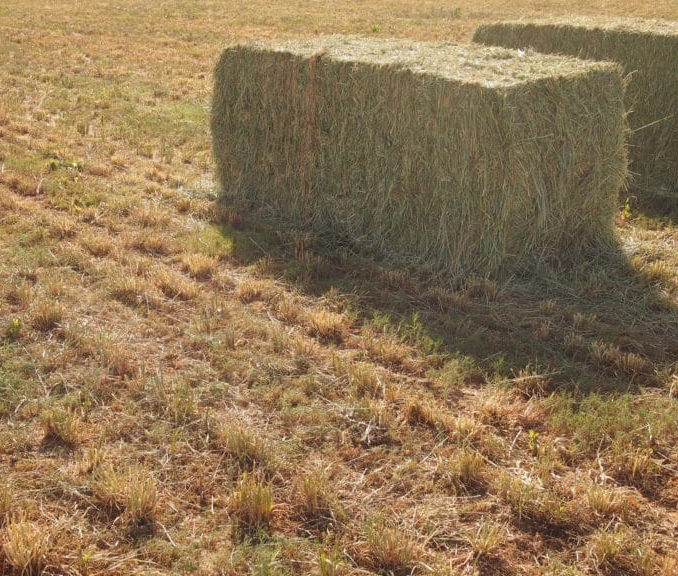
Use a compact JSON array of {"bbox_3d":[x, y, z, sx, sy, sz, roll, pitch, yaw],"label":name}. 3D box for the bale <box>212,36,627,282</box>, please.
[{"bbox_3d":[0.374,-0.820,6.143,0.933,0.890,2.099,-17,25,-40],"label":"bale"}]

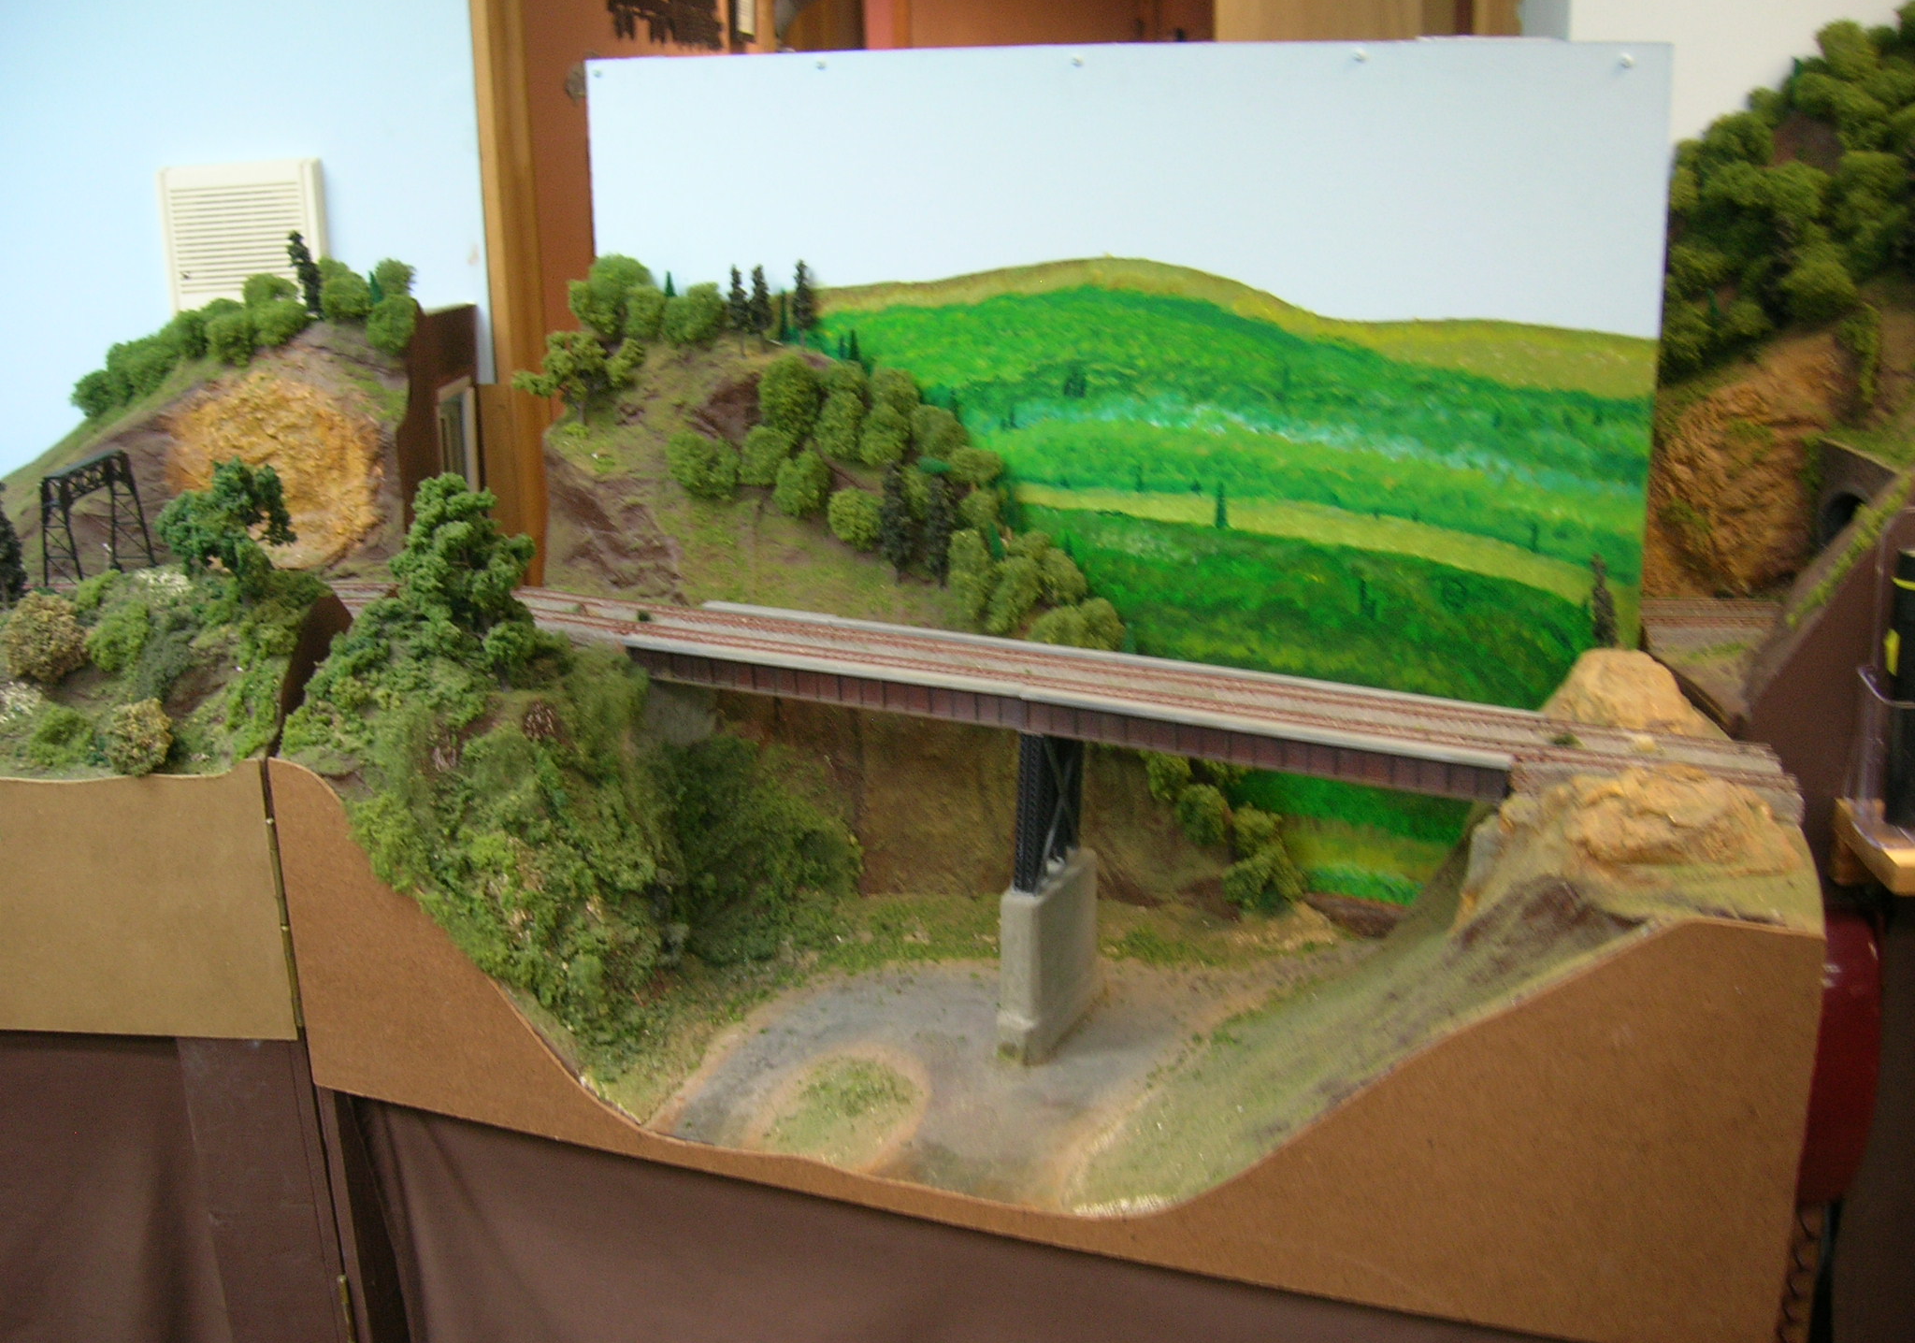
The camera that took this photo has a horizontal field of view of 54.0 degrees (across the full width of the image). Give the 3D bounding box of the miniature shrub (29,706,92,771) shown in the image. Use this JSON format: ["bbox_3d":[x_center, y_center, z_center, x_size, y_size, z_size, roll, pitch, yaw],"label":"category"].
[{"bbox_3d":[-0.587,0.043,1.230,0.043,0.039,0.042,0,17,3],"label":"miniature shrub"}]

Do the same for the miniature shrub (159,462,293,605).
[{"bbox_3d":[-0.514,-0.099,1.320,0.099,0.094,0.082,0,17,3],"label":"miniature shrub"}]

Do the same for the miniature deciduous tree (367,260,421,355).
[{"bbox_3d":[-0.480,-0.310,1.600,0.045,0.082,0.043,-1,15,0],"label":"miniature deciduous tree"}]

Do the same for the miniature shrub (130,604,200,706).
[{"bbox_3d":[-0.535,-0.012,1.270,0.047,0.061,0.046,0,17,3],"label":"miniature shrub"}]

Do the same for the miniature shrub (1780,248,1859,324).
[{"bbox_3d":[0.706,-0.316,1.540,0.063,0.058,0.058,0,17,3],"label":"miniature shrub"}]

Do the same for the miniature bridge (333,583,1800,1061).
[{"bbox_3d":[-0.001,0.111,1.258,1.025,0.250,0.143,8,18,30],"label":"miniature bridge"}]

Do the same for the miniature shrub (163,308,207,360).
[{"bbox_3d":[-0.670,-0.293,1.635,0.038,0.045,0.038,-1,15,0],"label":"miniature shrub"}]

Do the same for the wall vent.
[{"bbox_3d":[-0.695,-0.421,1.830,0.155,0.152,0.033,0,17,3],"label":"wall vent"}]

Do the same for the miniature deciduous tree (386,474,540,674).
[{"bbox_3d":[-0.333,-0.065,1.265,0.098,0.134,0.088,-1,15,0],"label":"miniature deciduous tree"}]

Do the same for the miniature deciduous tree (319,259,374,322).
[{"bbox_3d":[-0.540,-0.336,1.660,0.048,0.056,0.048,-1,15,0],"label":"miniature deciduous tree"}]

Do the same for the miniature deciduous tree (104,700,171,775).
[{"bbox_3d":[-0.513,0.042,1.175,0.043,0.047,0.043,-1,15,0],"label":"miniature deciduous tree"}]

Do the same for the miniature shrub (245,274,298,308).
[{"bbox_3d":[-0.598,-0.328,1.640,0.049,0.042,0.046,0,17,3],"label":"miniature shrub"}]

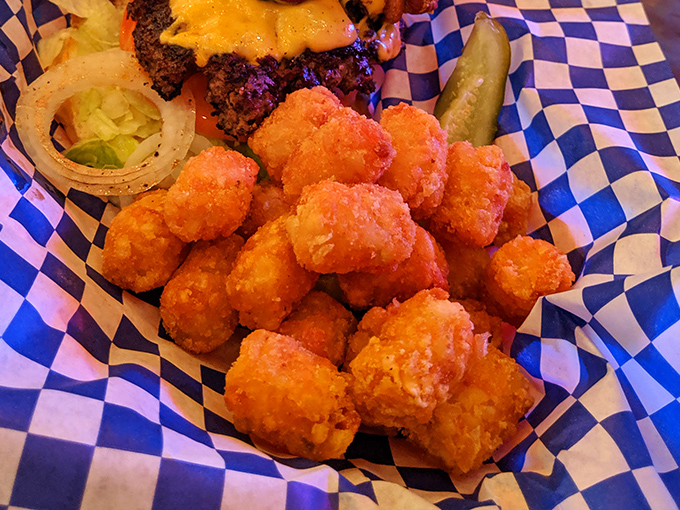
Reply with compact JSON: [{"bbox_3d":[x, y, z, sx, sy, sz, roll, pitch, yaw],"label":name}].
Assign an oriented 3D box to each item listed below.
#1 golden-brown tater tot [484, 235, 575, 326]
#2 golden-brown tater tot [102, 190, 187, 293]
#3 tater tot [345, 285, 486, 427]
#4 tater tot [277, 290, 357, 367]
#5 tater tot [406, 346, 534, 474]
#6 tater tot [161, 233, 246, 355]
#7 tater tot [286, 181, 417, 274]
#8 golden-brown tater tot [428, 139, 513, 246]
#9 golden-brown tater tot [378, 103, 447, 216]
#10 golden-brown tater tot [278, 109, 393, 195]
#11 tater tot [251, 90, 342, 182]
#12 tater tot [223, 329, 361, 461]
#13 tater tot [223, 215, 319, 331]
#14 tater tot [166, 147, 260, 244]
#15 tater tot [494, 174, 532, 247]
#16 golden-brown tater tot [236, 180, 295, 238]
[{"bbox_3d":[0.057,0.008,0.160,0.022,0.029,0.022,-6,46,-30],"label":"golden-brown tater tot"},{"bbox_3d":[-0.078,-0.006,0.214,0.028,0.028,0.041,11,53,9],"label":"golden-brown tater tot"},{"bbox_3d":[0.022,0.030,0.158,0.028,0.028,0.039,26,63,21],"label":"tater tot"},{"bbox_3d":[-0.009,0.023,0.149,0.032,0.024,0.024,4,48,10],"label":"tater tot"},{"bbox_3d":[0.041,0.049,0.168,0.038,0.028,0.028,-39,57,-10],"label":"tater tot"},{"bbox_3d":[-0.051,0.015,0.200,0.027,0.027,0.041,9,45,8],"label":"tater tot"},{"bbox_3d":[0.003,-0.008,0.150,0.036,0.024,0.025,6,48,12],"label":"tater tot"},{"bbox_3d":[0.049,-0.023,0.199,0.027,0.027,0.040,16,75,14],"label":"golden-brown tater tot"},{"bbox_3d":[0.031,-0.040,0.221,0.027,0.027,0.044,-12,78,-10],"label":"golden-brown tater tot"},{"bbox_3d":[0.000,-0.032,0.168,0.035,0.024,0.024,-34,56,-14],"label":"golden-brown tater tot"},{"bbox_3d":[-0.017,-0.046,0.207,0.039,0.028,0.028,-42,59,-17],"label":"tater tot"},{"bbox_3d":[-0.015,0.044,0.168,0.041,0.028,0.028,27,53,18],"label":"tater tot"},{"bbox_3d":[-0.024,0.006,0.186,0.026,0.026,0.039,20,69,17],"label":"tater tot"},{"bbox_3d":[-0.039,-0.019,0.163,0.022,0.022,0.029,37,73,28],"label":"tater tot"},{"bbox_3d":[0.065,-0.018,0.215,0.026,0.026,0.035,7,69,6],"label":"tater tot"},{"bbox_3d":[-0.025,-0.012,0.177,0.024,0.024,0.033,23,57,20],"label":"golden-brown tater tot"}]

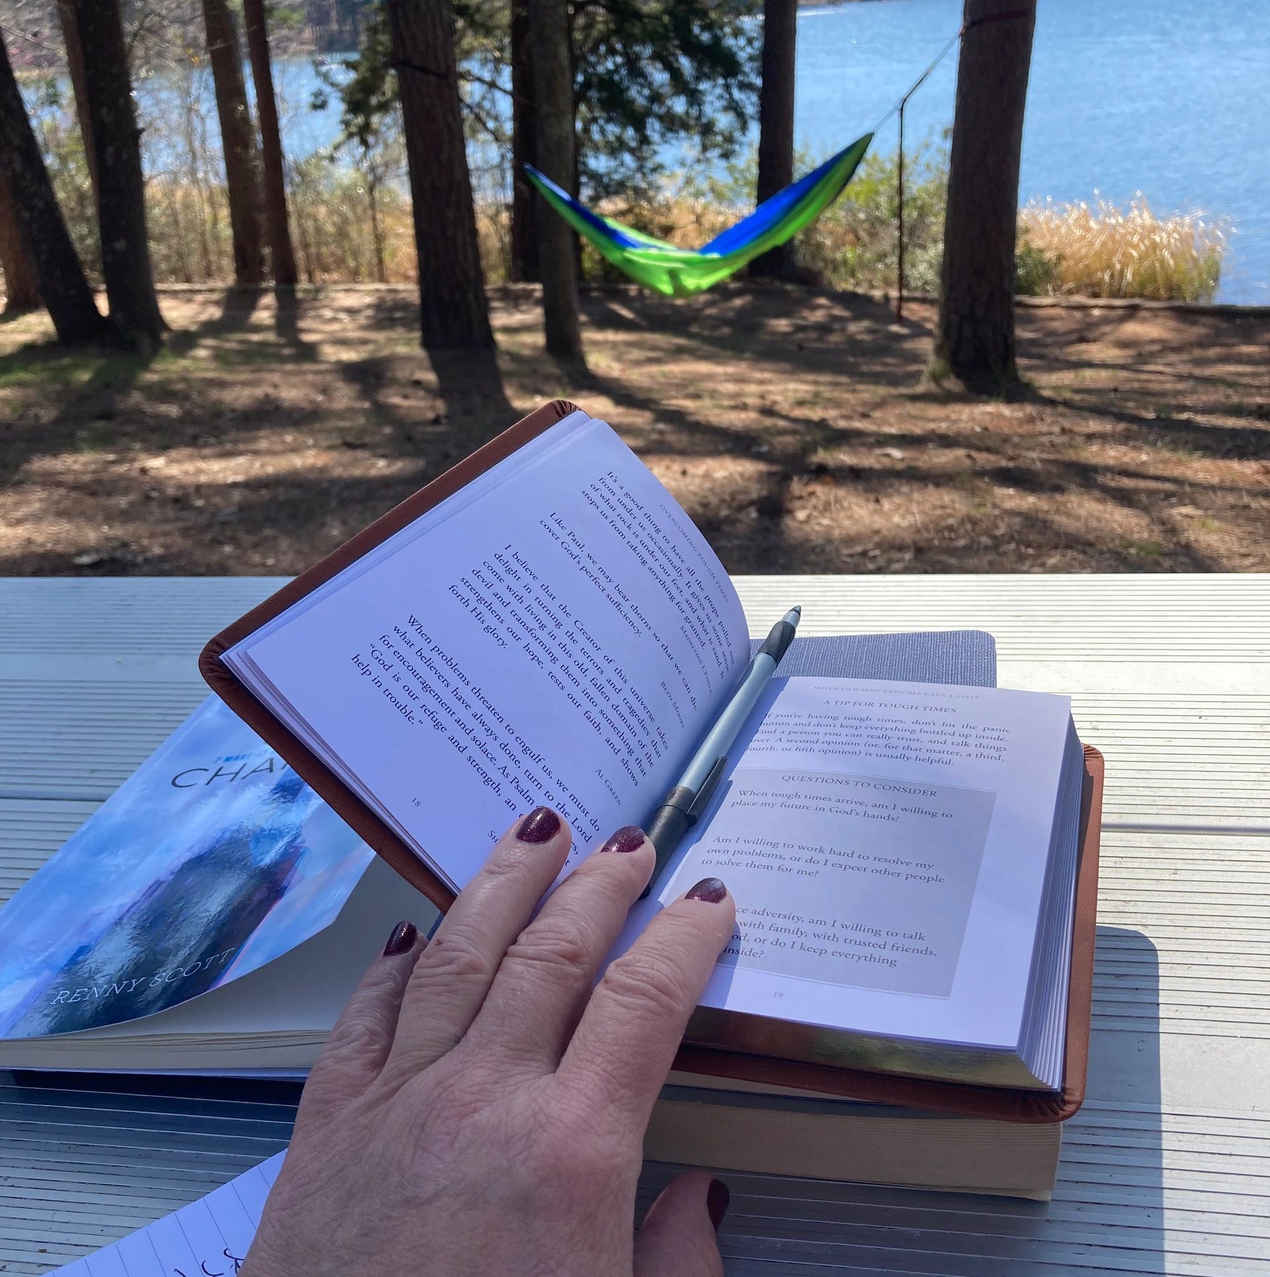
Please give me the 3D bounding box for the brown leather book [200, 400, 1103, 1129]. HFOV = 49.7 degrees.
[{"bbox_3d":[0.024,0.013,0.361,0.196,0.106,0.161,5,27,19],"label":"brown leather book"}]

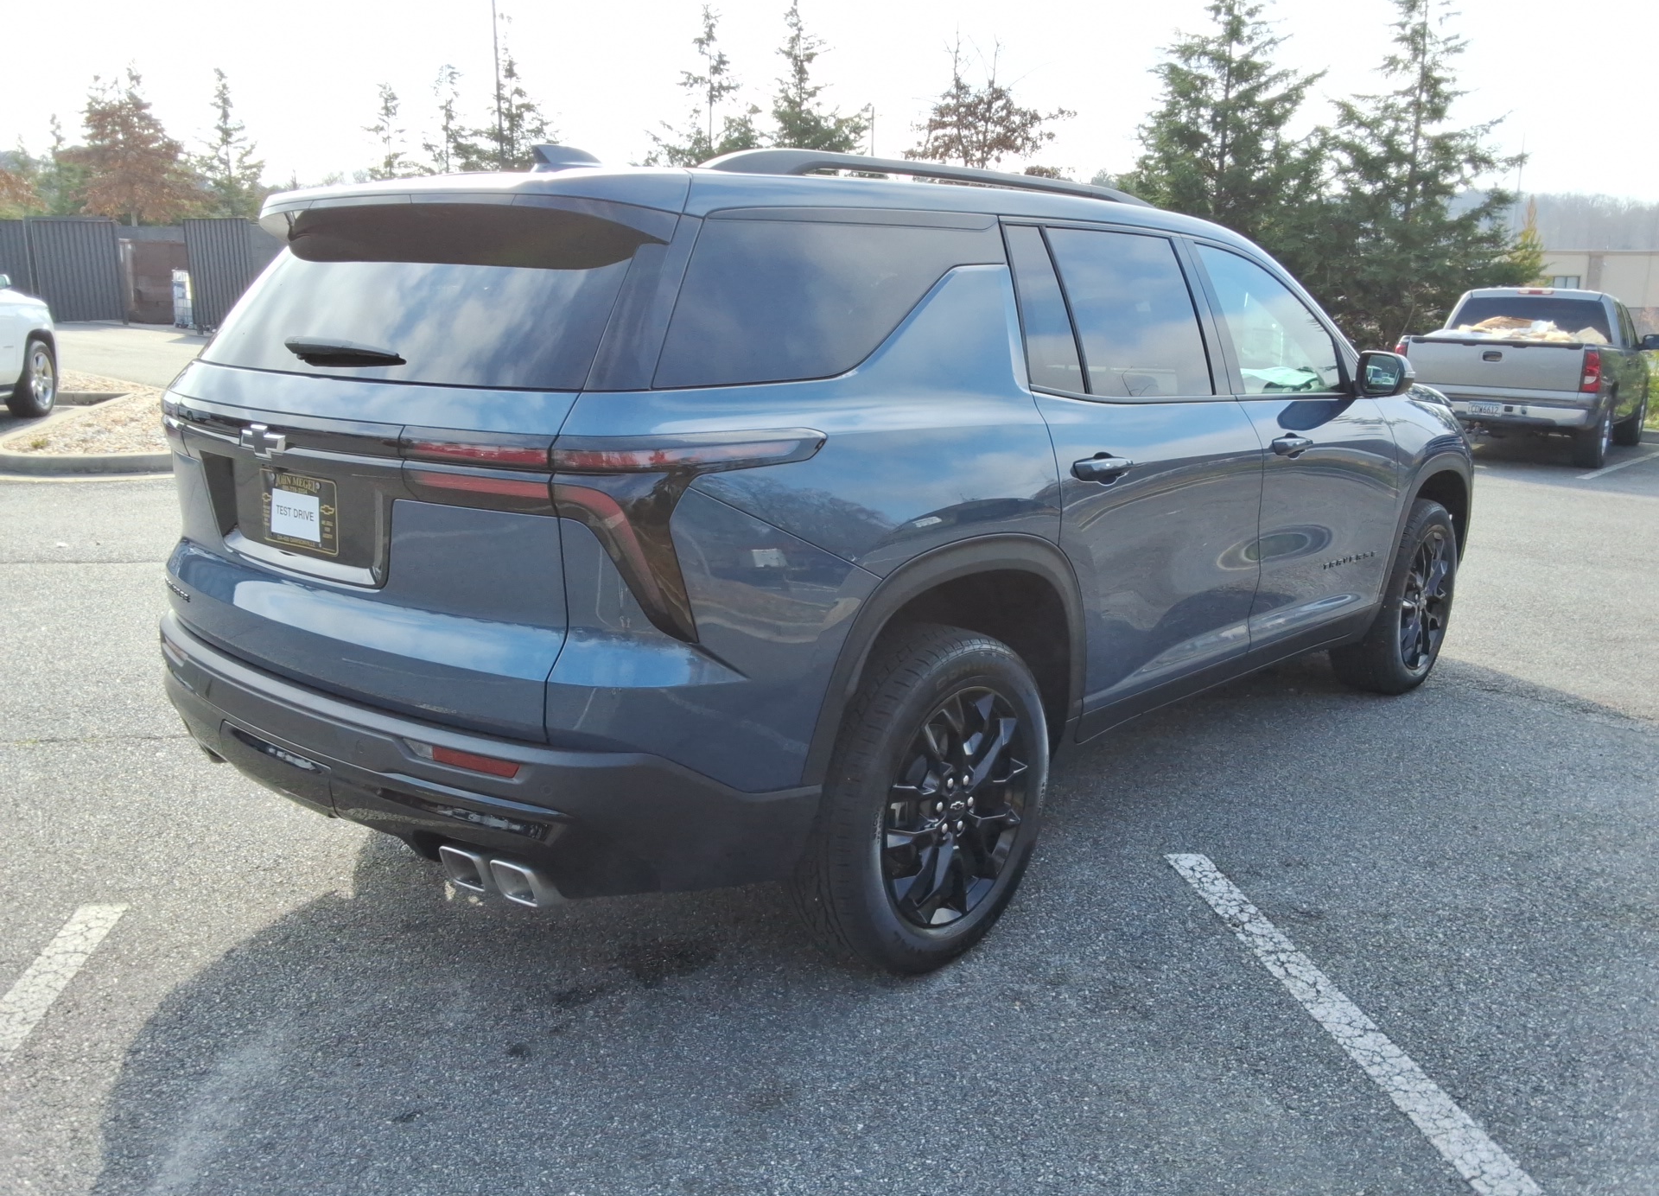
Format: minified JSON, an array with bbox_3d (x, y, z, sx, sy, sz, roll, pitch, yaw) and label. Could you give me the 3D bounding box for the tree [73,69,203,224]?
[{"bbox_3d":[-18.088,-10.357,35.710,3.600,7.050,3.600,-6,13,-25],"label":"tree"}]

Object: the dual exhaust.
[{"bbox_3d":[-0.636,0.539,2.670,0.330,0.098,0.125,10,15,41],"label":"dual exhaust"}]

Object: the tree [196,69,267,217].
[{"bbox_3d":[-15.583,-10.597,35.000,2.200,6.400,2.200,0,12,0],"label":"tree"}]

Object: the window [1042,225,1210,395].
[{"bbox_3d":[0.808,-0.730,3.489,0.050,0.430,0.690,-11,1,43],"label":"window"}]

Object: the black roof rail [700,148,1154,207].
[{"bbox_3d":[0.343,-0.958,3.139,0.070,0.080,1.740,11,16,40],"label":"black roof rail"}]

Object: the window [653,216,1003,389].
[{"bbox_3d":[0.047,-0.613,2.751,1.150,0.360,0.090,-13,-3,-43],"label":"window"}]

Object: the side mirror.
[{"bbox_3d":[1.822,-0.732,4.400,0.220,0.155,0.160,10,15,41],"label":"side mirror"}]

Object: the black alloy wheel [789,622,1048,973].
[{"bbox_3d":[0.203,0.445,3.064,0.260,0.780,0.785,11,16,40],"label":"black alloy wheel"}]

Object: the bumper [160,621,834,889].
[{"bbox_3d":[-0.957,0.294,3.035,1.970,0.410,0.670,10,15,41],"label":"bumper"}]

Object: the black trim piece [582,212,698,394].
[{"bbox_3d":[-0.323,-0.524,2.399,0.140,0.370,0.070,14,-24,6],"label":"black trim piece"}]

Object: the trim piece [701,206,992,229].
[{"bbox_3d":[0.080,-0.789,2.784,0.030,0.050,0.890,-7,6,45],"label":"trim piece"}]

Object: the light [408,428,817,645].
[{"bbox_3d":[-0.394,-0.136,2.513,0.520,0.380,0.600,10,15,41],"label":"light"}]

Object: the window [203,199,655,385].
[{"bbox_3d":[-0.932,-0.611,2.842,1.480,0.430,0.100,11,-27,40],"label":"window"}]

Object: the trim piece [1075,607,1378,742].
[{"bbox_3d":[1.272,0.205,4.098,0.080,0.125,2.050,10,15,41],"label":"trim piece"}]

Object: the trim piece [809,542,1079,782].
[{"bbox_3d":[0.258,0.151,2.892,0.100,0.565,1.010,11,16,40],"label":"trim piece"}]

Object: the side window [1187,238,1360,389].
[{"bbox_3d":[1.393,-0.853,4.177,0.090,0.480,1.020,-17,-3,43],"label":"side window"}]

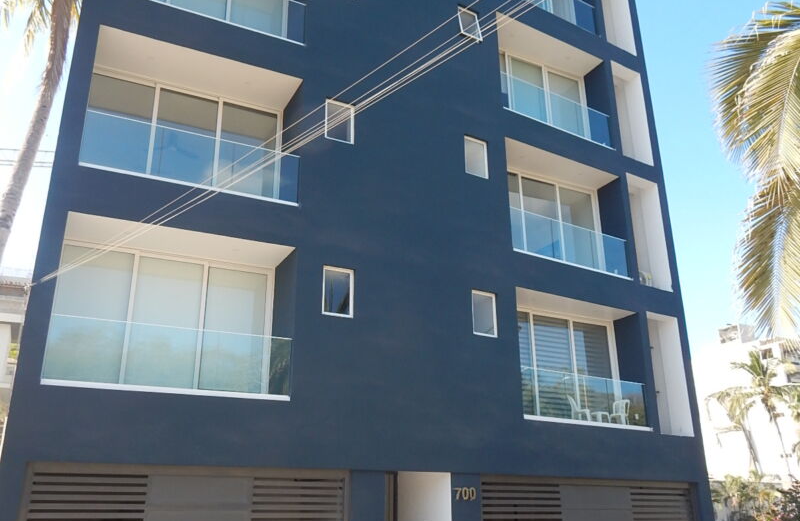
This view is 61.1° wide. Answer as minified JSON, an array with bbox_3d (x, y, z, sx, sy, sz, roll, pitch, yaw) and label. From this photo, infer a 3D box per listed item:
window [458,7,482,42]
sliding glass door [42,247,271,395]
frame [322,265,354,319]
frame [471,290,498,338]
[{"bbox_3d":[1.447,-4.799,13.824,0.520,0.750,0.160,12,-23,-30],"label":"window"},{"bbox_3d":[-3.559,1.090,10.412,3.220,2.420,0.130,9,-22,-25],"label":"sliding glass door"},{"bbox_3d":[-0.981,0.513,10.691,0.520,0.790,0.100,9,-22,-25],"label":"frame"},{"bbox_3d":[1.463,0.946,11.860,0.520,0.790,0.100,12,-23,-30],"label":"frame"}]

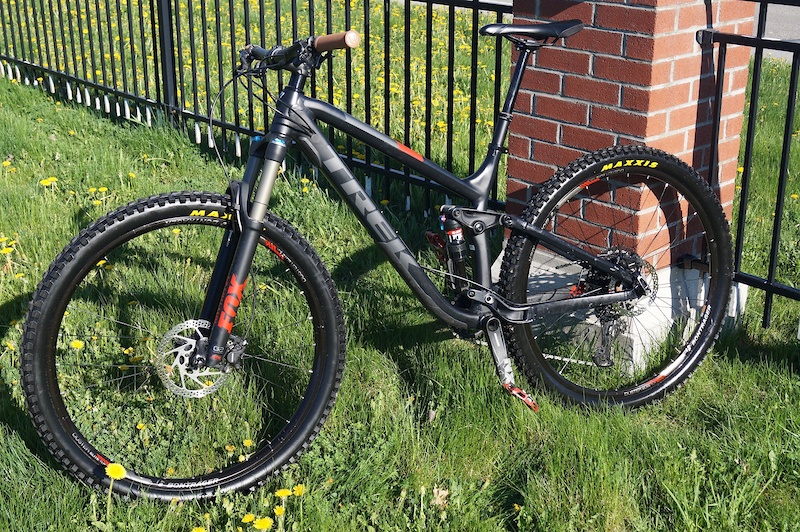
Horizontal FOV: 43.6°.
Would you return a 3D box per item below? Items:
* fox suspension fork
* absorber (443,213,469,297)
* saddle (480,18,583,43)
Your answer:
[{"bbox_3d":[-0.376,-0.044,2.321,0.120,0.560,0.180,17,2,-27],"label":"fox suspension fork"},{"bbox_3d":[0.144,-0.025,2.533,0.056,0.217,0.052,-7,11,1],"label":"absorber"},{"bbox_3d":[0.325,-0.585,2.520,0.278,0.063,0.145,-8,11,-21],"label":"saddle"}]

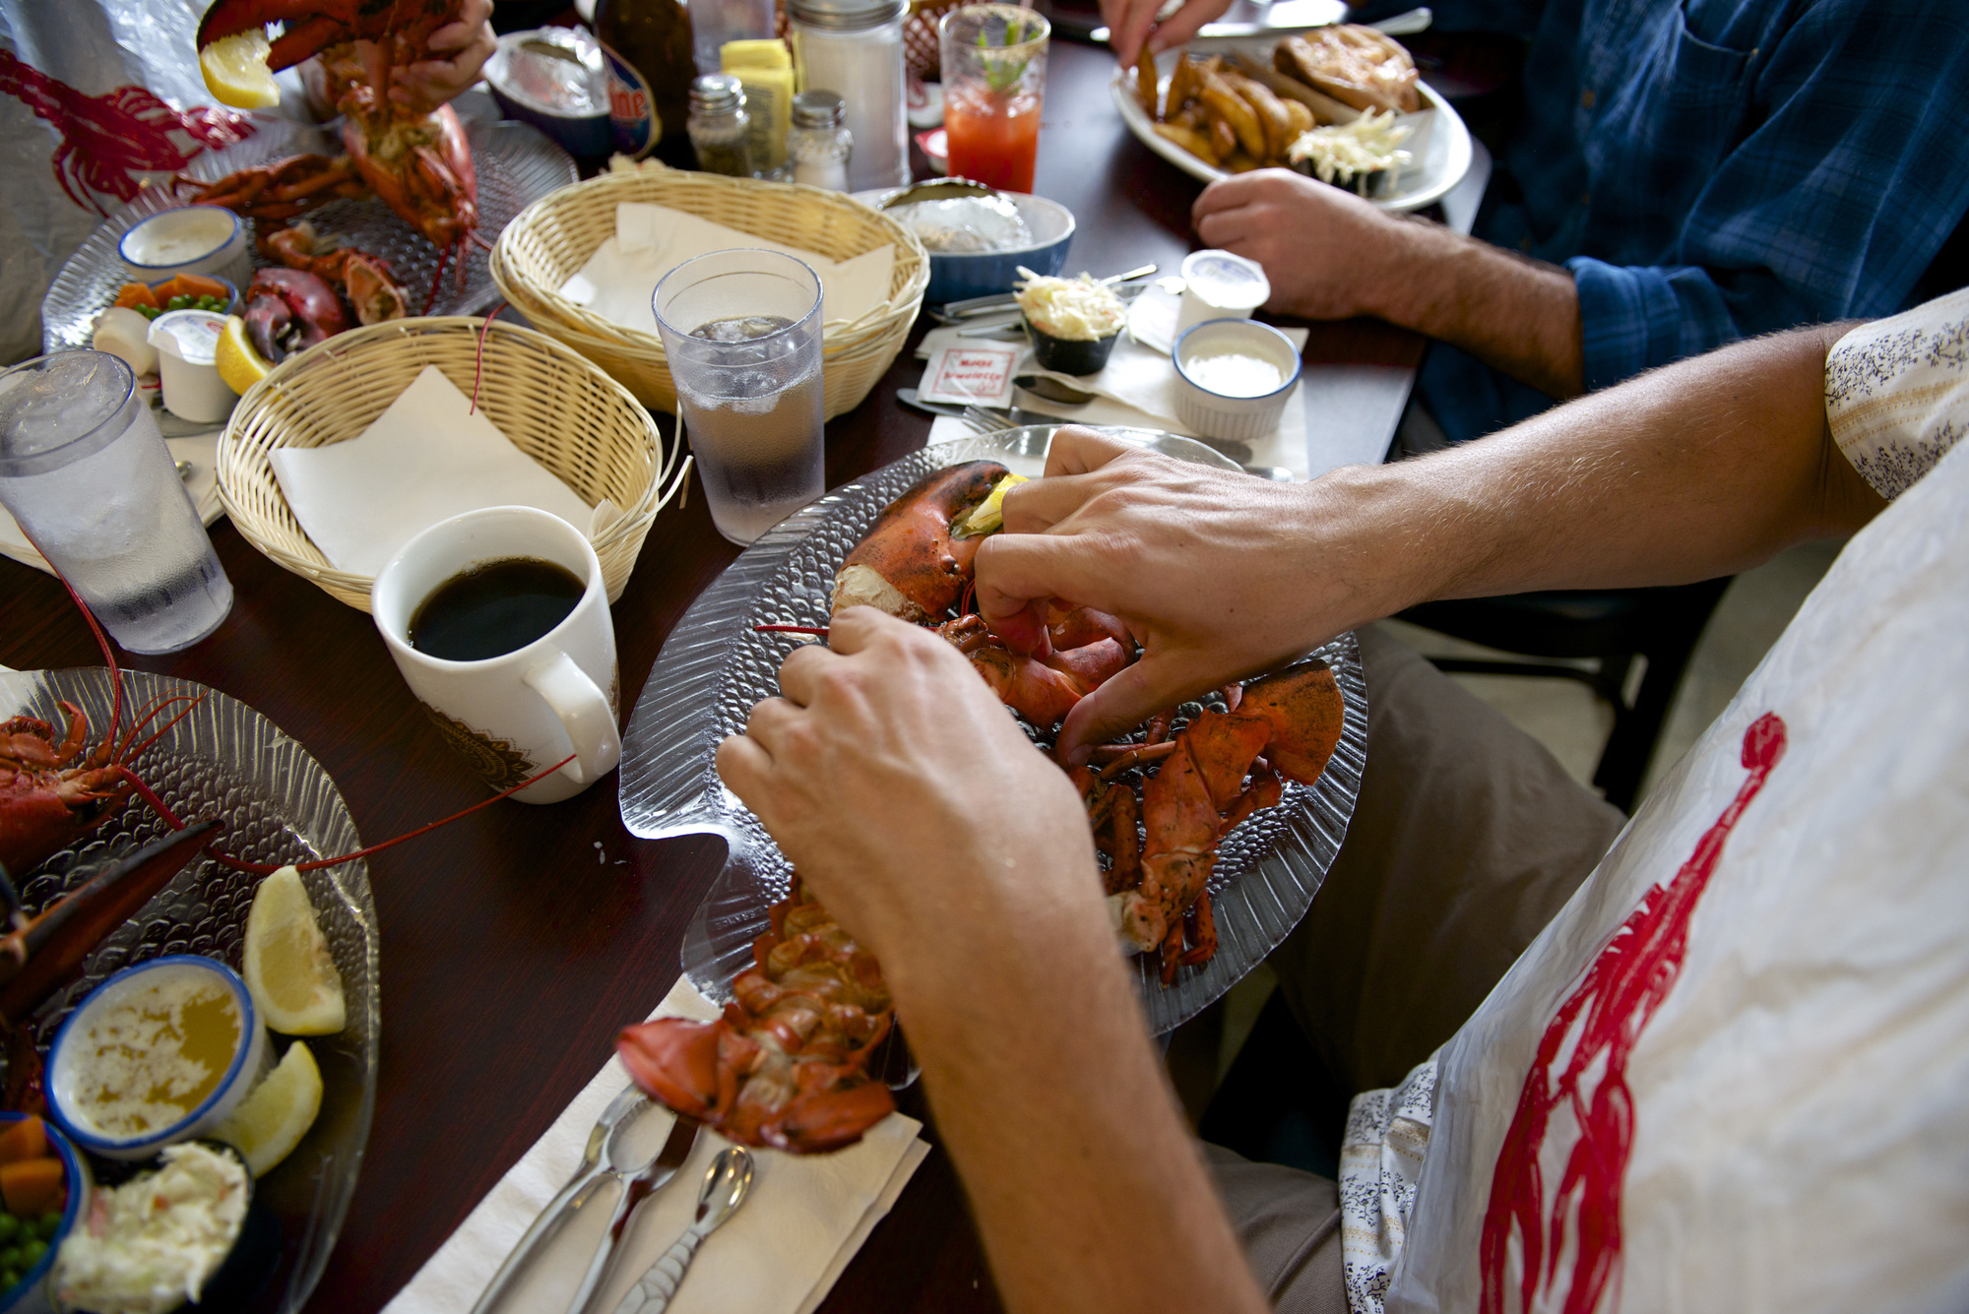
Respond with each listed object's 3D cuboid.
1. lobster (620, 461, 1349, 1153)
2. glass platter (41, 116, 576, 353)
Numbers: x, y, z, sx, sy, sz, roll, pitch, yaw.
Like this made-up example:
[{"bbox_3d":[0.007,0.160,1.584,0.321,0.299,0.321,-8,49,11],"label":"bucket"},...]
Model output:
[{"bbox_3d":[0.008,0.034,0.520,0.255,0.088,0.350,15,51,11],"label":"lobster"},{"bbox_3d":[-0.406,-0.243,0.814,0.298,0.028,0.365,0,49,-1],"label":"glass platter"}]

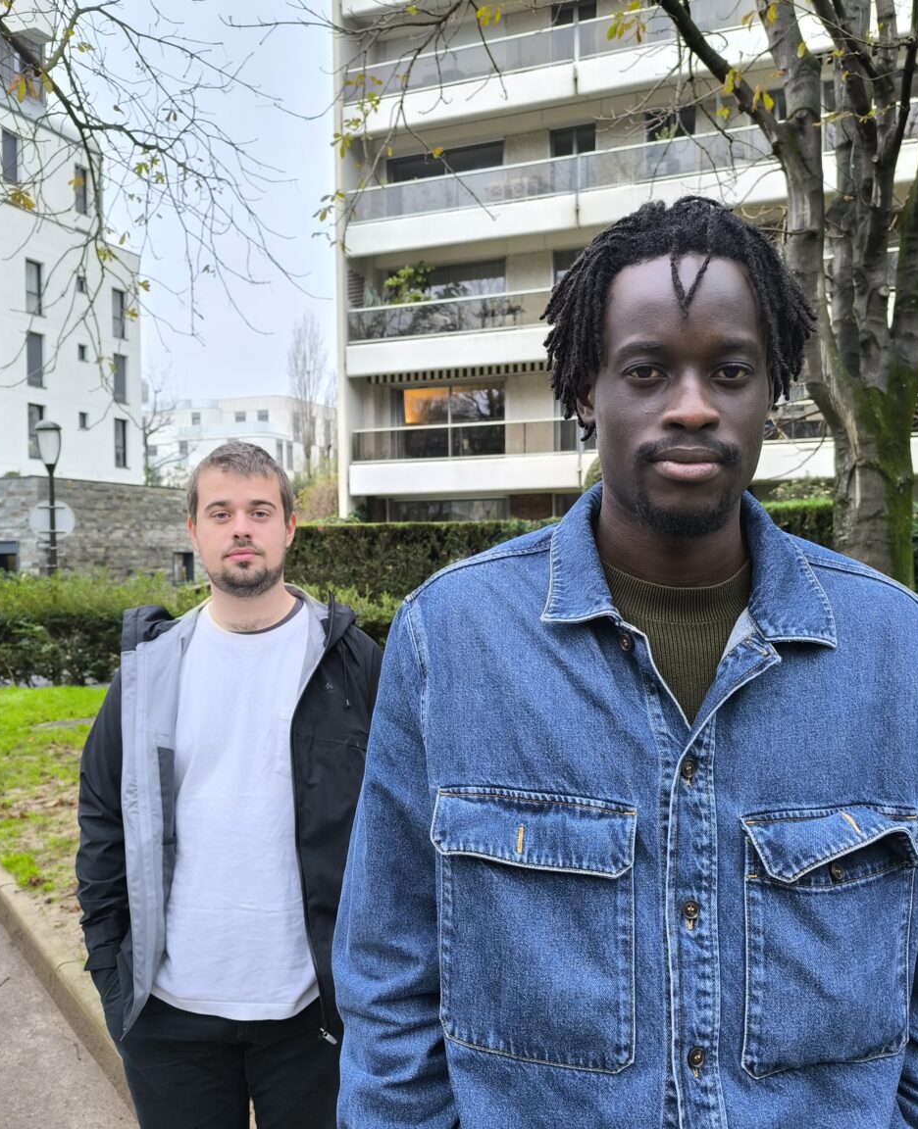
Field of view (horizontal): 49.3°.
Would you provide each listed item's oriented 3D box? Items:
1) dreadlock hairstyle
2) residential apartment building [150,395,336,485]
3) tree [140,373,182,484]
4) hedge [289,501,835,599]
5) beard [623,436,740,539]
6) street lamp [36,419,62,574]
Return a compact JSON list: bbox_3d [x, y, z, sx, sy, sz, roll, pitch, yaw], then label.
[{"bbox_3d":[0.194,-0.217,0.878,0.235,0.215,0.230,-1,0,9],"label":"dreadlock hairstyle"},{"bbox_3d":[-21.566,-6.974,98.950,20.000,16.000,13.000,0,0,21],"label":"residential apartment building"},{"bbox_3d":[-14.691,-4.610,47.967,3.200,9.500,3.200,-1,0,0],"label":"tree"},{"bbox_3d":[1.205,0.350,14.803,8.700,2.150,0.950,0,0,21],"label":"hedge"},{"bbox_3d":[0.177,-0.060,0.788,0.091,0.081,0.060,-1,0,9],"label":"beard"},{"bbox_3d":[-6.140,-0.324,14.998,0.400,3.650,0.400,-1,0,0],"label":"street lamp"}]

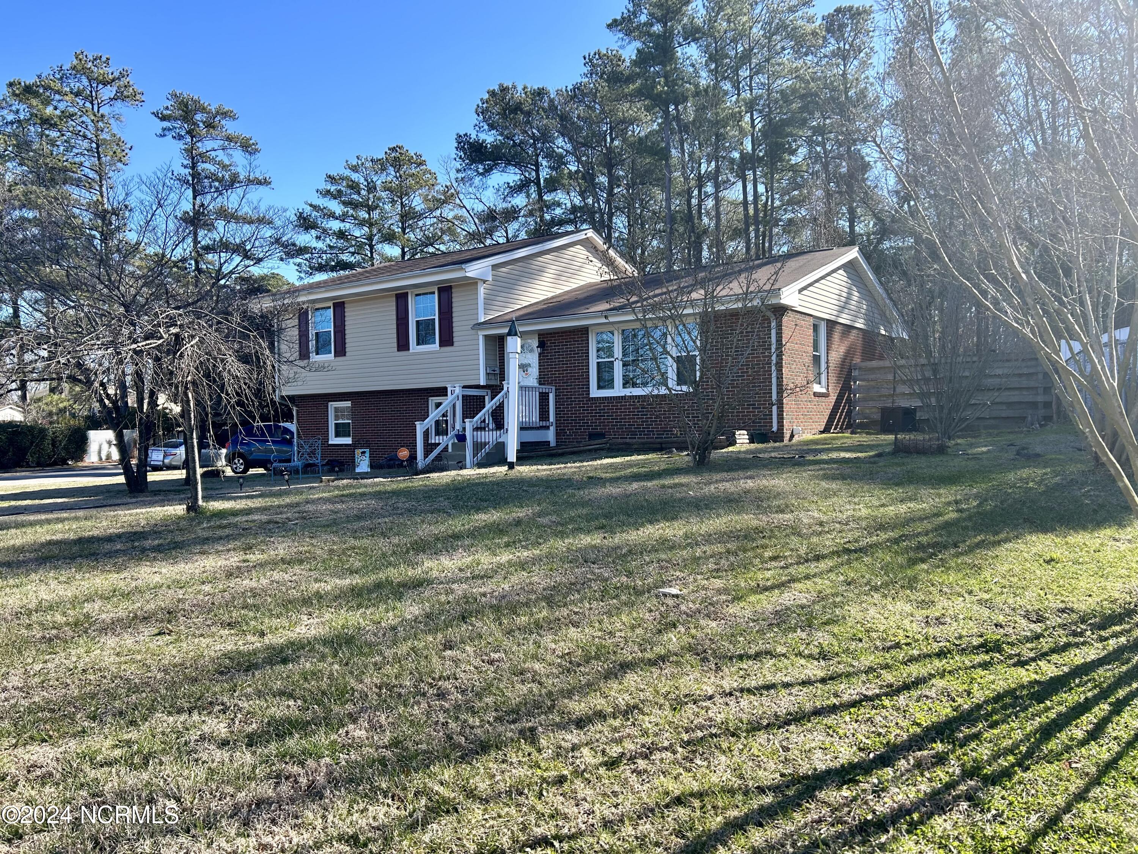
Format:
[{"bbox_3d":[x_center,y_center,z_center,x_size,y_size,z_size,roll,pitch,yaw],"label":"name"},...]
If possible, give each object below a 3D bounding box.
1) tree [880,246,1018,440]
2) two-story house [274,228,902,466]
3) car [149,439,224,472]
[{"bbox_3d":[5.870,-1.300,13.250,2.150,2.980,2.100,-1,0,0],"label":"tree"},{"bbox_3d":[0.174,-2.094,22.764,14.750,6.300,10.100,-1,0,35],"label":"two-story house"},{"bbox_3d":[-18.800,1.355,43.000,1.820,1.460,4.800,-1,0,18],"label":"car"}]

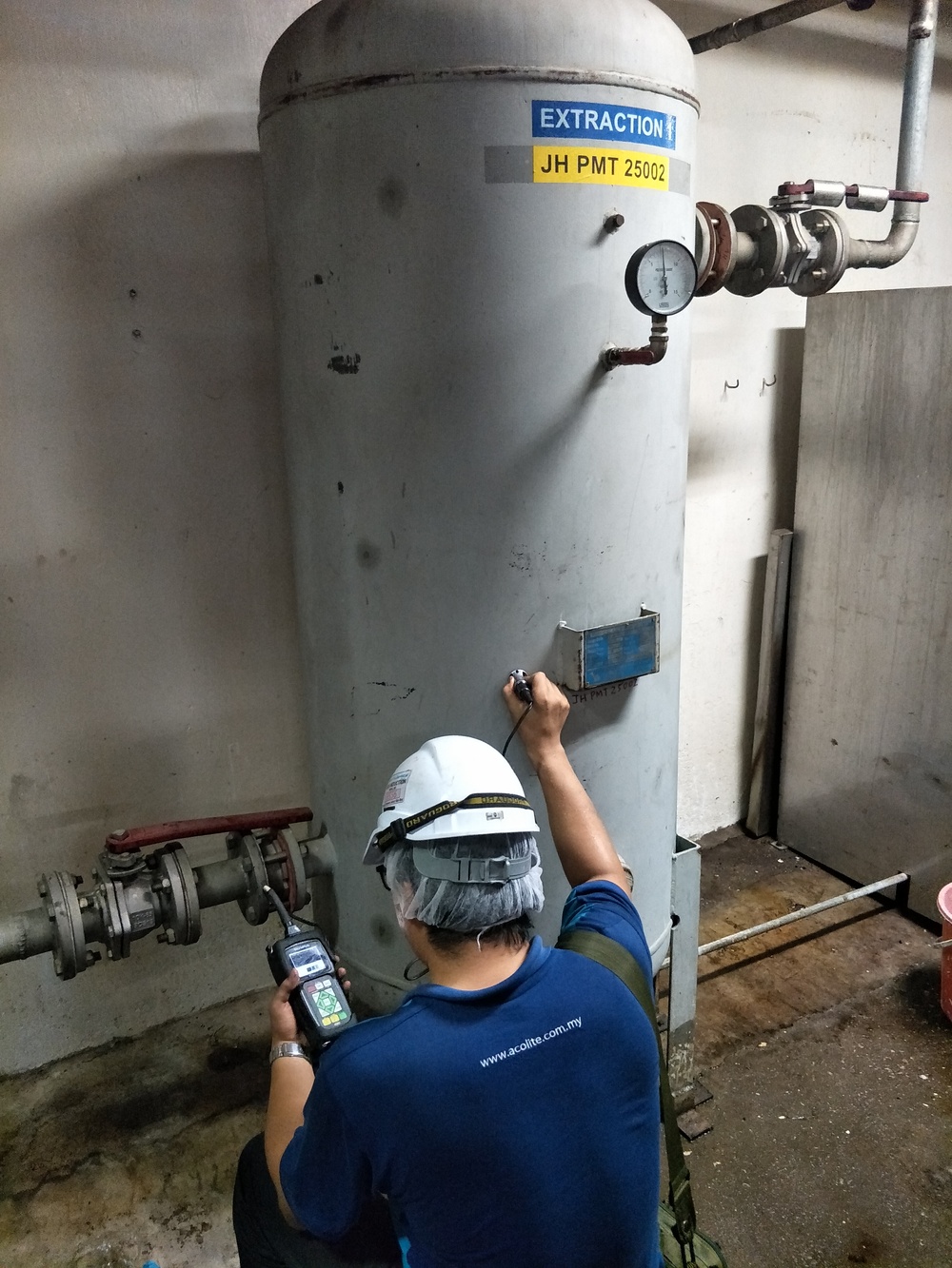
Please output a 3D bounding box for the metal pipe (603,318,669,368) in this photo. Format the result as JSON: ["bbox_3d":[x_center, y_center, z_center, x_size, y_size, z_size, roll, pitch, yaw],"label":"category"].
[{"bbox_3d":[0.234,-0.430,1.308,0.030,0.068,0.158,-10,18,-27],"label":"metal pipe"}]

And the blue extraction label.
[{"bbox_3d":[0.203,-0.756,1.305,0.273,0.049,0.025,-11,18,-30],"label":"blue extraction label"}]

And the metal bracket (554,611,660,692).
[{"bbox_3d":[0.232,0.026,1.502,0.172,0.104,0.047,-11,19,-30],"label":"metal bracket"}]

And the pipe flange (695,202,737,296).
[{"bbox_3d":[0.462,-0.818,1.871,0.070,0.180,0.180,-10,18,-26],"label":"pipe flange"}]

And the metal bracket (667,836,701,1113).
[{"bbox_3d":[0.443,0.765,2.000,0.076,0.650,0.076,-10,18,-26],"label":"metal bracket"}]

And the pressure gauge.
[{"bbox_3d":[0.261,-0.497,1.232,0.102,0.102,0.038,-10,18,-27],"label":"pressure gauge"}]

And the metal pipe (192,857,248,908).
[{"bbox_3d":[-0.494,0.484,1.707,0.115,0.080,0.080,-10,18,-26],"label":"metal pipe"}]

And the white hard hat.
[{"bbox_3d":[-0.044,0.228,1.265,0.288,0.163,0.220,-15,-13,43],"label":"white hard hat"}]

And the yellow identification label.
[{"bbox_3d":[0.199,-0.697,1.316,0.255,0.049,0.021,-11,18,-29],"label":"yellow identification label"}]

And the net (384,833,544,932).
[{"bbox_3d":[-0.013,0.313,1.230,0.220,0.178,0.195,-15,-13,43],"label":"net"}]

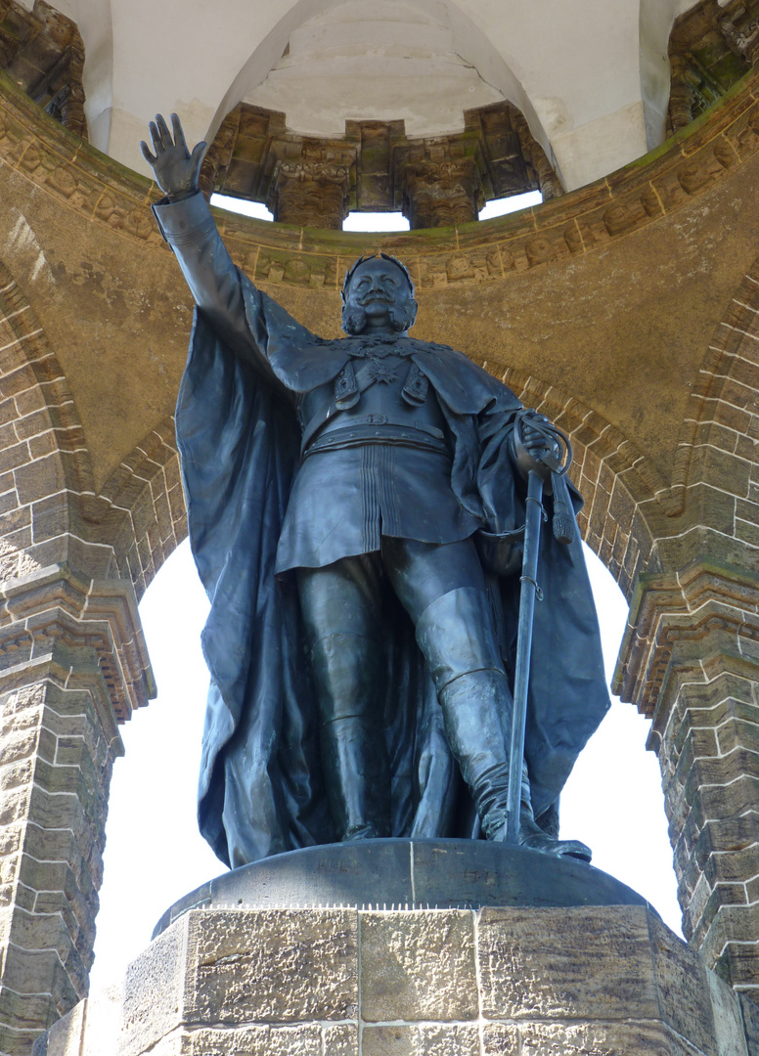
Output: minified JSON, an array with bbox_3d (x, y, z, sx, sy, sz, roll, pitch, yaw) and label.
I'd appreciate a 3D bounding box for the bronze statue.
[{"bbox_3d":[-0.153,-0.165,13.170,4.260,8.000,2.850,-1,-37,0],"label":"bronze statue"}]

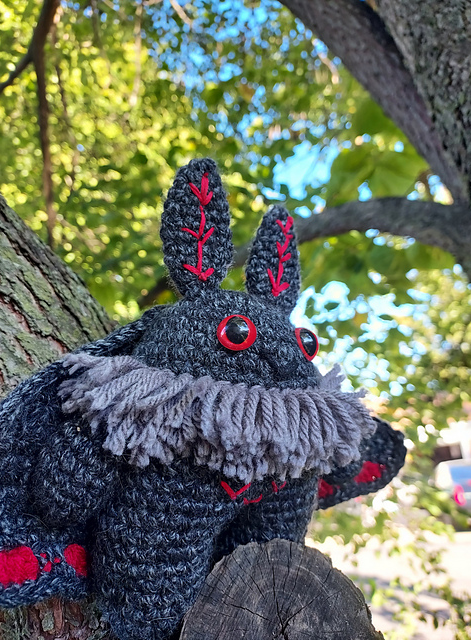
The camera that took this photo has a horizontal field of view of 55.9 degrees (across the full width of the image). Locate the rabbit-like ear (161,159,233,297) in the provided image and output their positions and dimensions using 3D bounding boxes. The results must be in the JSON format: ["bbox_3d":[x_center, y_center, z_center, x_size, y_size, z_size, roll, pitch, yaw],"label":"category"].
[{"bbox_3d":[-0.019,-0.045,0.215,0.034,0.065,0.012,3,-13,-11],"label":"rabbit-like ear"}]

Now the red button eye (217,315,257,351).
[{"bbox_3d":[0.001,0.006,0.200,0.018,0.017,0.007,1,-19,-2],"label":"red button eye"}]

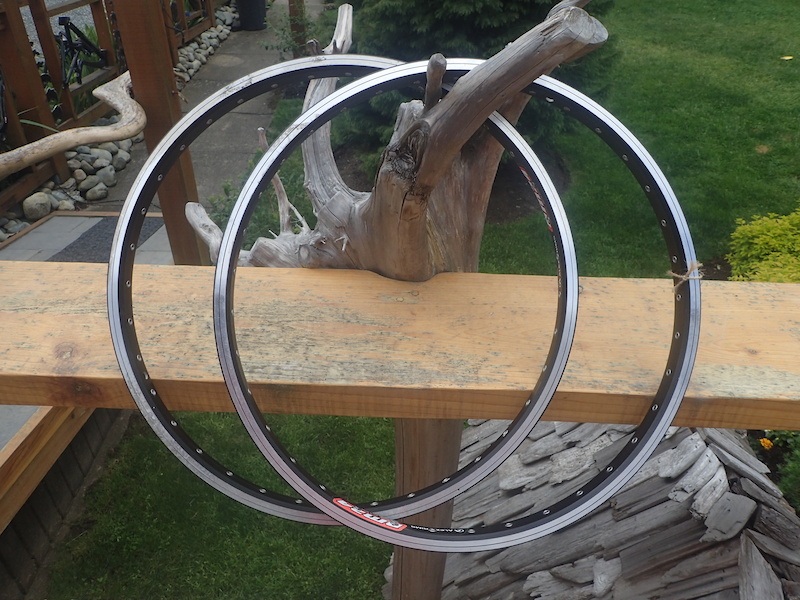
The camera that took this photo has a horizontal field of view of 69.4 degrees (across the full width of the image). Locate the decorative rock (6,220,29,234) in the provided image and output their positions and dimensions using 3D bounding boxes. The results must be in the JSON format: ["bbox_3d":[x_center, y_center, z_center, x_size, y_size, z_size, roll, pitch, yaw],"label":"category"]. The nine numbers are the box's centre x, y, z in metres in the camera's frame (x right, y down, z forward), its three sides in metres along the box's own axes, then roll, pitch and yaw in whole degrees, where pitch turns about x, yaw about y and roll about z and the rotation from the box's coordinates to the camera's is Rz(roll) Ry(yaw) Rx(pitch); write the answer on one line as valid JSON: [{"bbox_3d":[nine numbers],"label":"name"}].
[{"bbox_3d":[-2.109,-0.400,3.195,0.086,0.049,0.115,20,37,28],"label":"decorative rock"}]

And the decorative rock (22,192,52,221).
[{"bbox_3d":[-2.083,-0.539,3.320,0.138,0.152,0.138,-19,37,-28],"label":"decorative rock"}]

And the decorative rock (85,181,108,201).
[{"bbox_3d":[-1.855,-0.666,3.541,0.125,0.105,0.100,-23,39,-32],"label":"decorative rock"}]

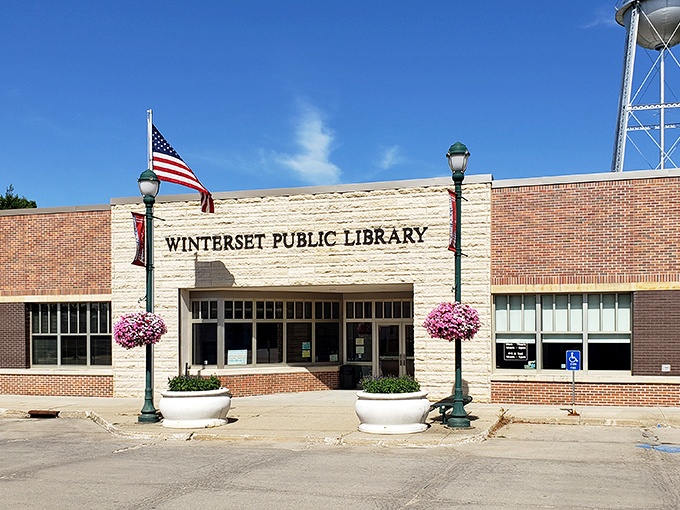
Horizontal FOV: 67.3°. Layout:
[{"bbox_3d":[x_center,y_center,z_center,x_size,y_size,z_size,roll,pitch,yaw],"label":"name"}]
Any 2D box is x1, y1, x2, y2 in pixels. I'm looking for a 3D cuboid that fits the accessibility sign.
[{"bbox_3d":[5.258,2.380,11.500,0.310,0.455,0.025,-1,-5,12],"label":"accessibility sign"}]

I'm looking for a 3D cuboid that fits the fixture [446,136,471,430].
[{"bbox_3d":[2.274,0.566,9.800,0.460,5.500,0.460,-1,-1,10],"label":"fixture"}]

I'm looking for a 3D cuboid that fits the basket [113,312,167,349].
[{"bbox_3d":[-3.999,1.508,10.200,1.050,0.720,1.030,-1,-5,12],"label":"basket"}]

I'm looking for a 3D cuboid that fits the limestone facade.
[{"bbox_3d":[-1.397,1.139,15.185,11.300,6.150,0.800,-1,-1,10],"label":"limestone facade"}]

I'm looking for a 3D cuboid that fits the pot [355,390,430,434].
[{"bbox_3d":[0.987,2.923,9.600,1.410,0.720,1.410,-1,-5,12],"label":"pot"}]

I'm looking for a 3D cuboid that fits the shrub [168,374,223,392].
[{"bbox_3d":[-2.792,2.485,9.800,1.050,0.360,0.950,-1,-1,10],"label":"shrub"}]

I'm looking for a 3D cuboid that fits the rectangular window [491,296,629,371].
[{"bbox_3d":[5.829,2.080,13.500,3.380,2.050,0.140,-1,-5,12],"label":"rectangular window"}]

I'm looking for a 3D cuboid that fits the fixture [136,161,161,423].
[{"bbox_3d":[-4.114,0.872,11.000,0.480,5.500,0.480,-1,-1,10],"label":"fixture"}]

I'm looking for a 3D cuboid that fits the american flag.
[{"bbox_3d":[-4.181,-2.304,13.600,1.600,2.300,0.500,2,-5,-20],"label":"american flag"}]

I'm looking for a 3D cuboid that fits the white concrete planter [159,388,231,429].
[{"bbox_3d":[-2.890,3.046,10.200,1.410,0.720,1.410,0,-5,0],"label":"white concrete planter"}]

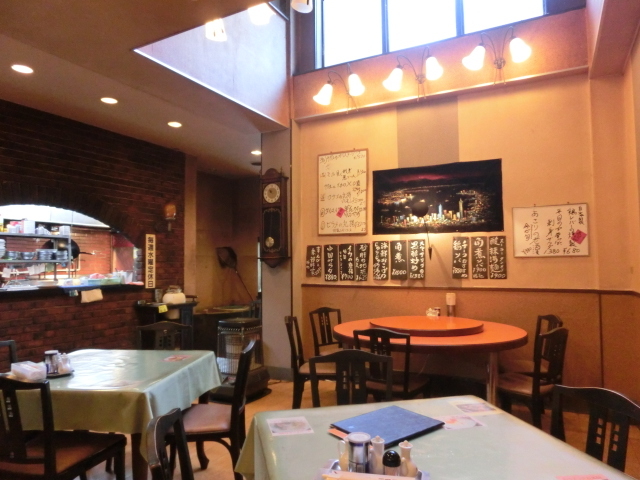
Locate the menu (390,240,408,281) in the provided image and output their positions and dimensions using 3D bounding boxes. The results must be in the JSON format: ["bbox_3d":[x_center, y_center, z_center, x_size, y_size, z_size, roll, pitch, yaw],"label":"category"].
[{"bbox_3d":[0.805,0.209,4.507,0.176,0.397,0.010,-2,-3,26],"label":"menu"}]

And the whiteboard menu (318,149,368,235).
[{"bbox_3d":[0.243,-0.506,4.855,0.600,0.905,0.020,-2,-3,27],"label":"whiteboard menu"}]

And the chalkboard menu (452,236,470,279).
[{"bbox_3d":[1.351,0.173,4.238,0.145,0.394,0.010,-2,-3,26],"label":"chalkboard menu"}]

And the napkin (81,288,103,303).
[{"bbox_3d":[-2.337,0.579,4.548,0.030,0.135,0.245,-2,-3,26],"label":"napkin"}]

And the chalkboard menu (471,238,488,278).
[{"bbox_3d":[1.501,0.172,4.163,0.152,0.390,0.010,-2,-3,26],"label":"chalkboard menu"}]

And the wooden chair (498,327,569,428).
[{"bbox_3d":[1.472,1.009,3.169,0.430,0.850,0.450,2,-4,-38],"label":"wooden chair"}]

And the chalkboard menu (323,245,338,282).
[{"bbox_3d":[0.124,0.255,4.844,0.166,0.389,0.010,-2,-3,26],"label":"chalkboard menu"}]

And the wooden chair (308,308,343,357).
[{"bbox_3d":[0.225,1.073,4.202,0.450,0.850,0.430,-3,-4,43],"label":"wooden chair"}]

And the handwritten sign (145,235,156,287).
[{"bbox_3d":[-2.001,0.256,5.267,0.012,0.635,0.143,-2,-3,27],"label":"handwritten sign"}]

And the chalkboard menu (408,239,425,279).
[{"bbox_3d":[0.968,0.203,4.448,0.171,0.402,0.010,-2,-3,27],"label":"chalkboard menu"}]

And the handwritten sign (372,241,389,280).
[{"bbox_3d":[0.634,0.215,4.592,0.171,0.399,0.010,-2,-3,26],"label":"handwritten sign"}]

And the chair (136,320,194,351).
[{"bbox_3d":[-1.194,1.032,3.172,0.430,0.850,0.450,-1,-3,3],"label":"chair"}]

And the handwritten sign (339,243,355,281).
[{"bbox_3d":[0.290,0.242,4.762,0.170,0.391,0.010,-2,-3,26],"label":"handwritten sign"}]

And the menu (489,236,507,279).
[{"bbox_3d":[1.644,0.165,4.096,0.147,0.392,0.010,-2,-3,27],"label":"menu"}]

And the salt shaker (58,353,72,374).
[{"bbox_3d":[-1.323,0.640,2.301,0.058,0.105,0.058,-1,-3,0],"label":"salt shaker"}]

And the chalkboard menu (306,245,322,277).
[{"bbox_3d":[-0.067,0.241,4.987,0.178,0.358,0.010,-2,-3,27],"label":"chalkboard menu"}]

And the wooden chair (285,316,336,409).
[{"bbox_3d":[-0.029,1.047,3.551,0.460,0.870,0.410,-1,-3,7],"label":"wooden chair"}]

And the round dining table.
[{"bbox_3d":[0.872,1.090,3.579,1.500,0.770,1.500,-1,-3,0],"label":"round dining table"}]

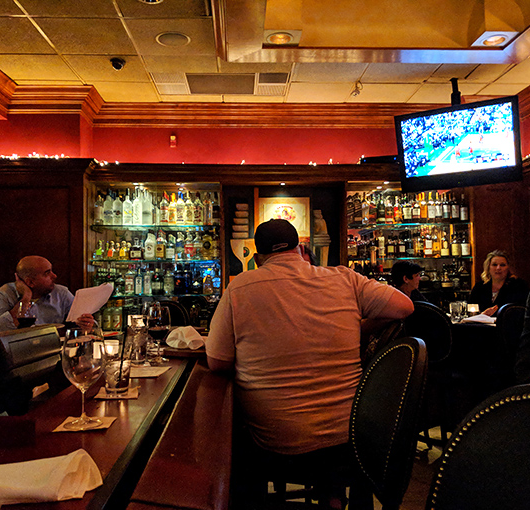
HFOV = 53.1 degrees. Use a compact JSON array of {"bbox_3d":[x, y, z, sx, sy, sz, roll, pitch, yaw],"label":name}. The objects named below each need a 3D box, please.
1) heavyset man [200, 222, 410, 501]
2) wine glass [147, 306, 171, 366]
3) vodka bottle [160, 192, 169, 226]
[{"bbox_3d":[0.190,0.515,2.300,0.820,1.320,0.700,0,-2,-3],"label":"heavyset man"},{"bbox_3d":[-0.434,0.325,2.190,0.094,0.226,0.094,0,-2,-2],"label":"wine glass"},{"bbox_3d":[-0.958,-0.449,5.072,0.083,0.320,0.083,0,-2,-2],"label":"vodka bottle"}]

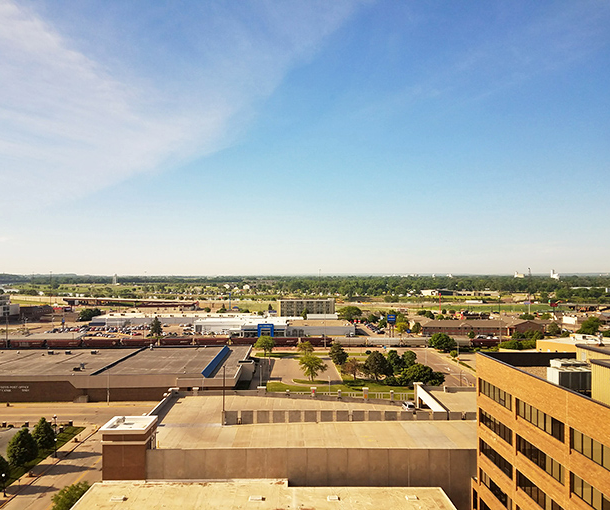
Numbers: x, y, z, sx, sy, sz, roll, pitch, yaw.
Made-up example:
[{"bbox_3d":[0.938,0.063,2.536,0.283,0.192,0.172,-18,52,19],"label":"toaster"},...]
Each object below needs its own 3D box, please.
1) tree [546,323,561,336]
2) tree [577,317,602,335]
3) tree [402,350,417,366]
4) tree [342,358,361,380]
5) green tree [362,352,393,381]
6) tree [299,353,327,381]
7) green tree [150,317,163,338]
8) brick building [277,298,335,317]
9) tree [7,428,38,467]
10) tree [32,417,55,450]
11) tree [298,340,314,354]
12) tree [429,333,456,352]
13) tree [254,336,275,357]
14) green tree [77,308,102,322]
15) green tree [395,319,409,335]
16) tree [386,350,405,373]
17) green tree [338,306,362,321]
[{"bbox_3d":[154.437,46.026,316.584,8.980,8.330,8.710,-1,-2,26],"label":"tree"},{"bbox_3d":[177.543,44.591,319.191,14.680,11.390,14.240,-1,-2,29],"label":"tree"},{"bbox_3d":[40.329,41.130,197.244,6.050,8.050,6.050,0,-2,0],"label":"tree"},{"bbox_3d":[16.884,41.359,183.606,7.540,8.030,7.320,0,-2,5],"label":"tree"},{"bbox_3d":[25.937,40.023,184.167,11.530,10.740,11.180,0,-2,8],"label":"green tree"},{"bbox_3d":[2.813,39.598,179.778,9.490,9.780,9.490,0,-2,0],"label":"tree"},{"bbox_3d":[-87.307,42.801,300.495,7.340,12.590,7.340,0,-2,0],"label":"green tree"},{"bbox_3d":[1.358,46.710,451.472,48.000,16.300,17.000,0,-2,-9],"label":"brick building"},{"bbox_3d":[-54.372,37.438,98.444,5.140,7.890,5.140,0,-2,0],"label":"tree"},{"bbox_3d":[-56.628,38.931,110.624,5.080,7.600,4.930,1,-2,-27],"label":"tree"},{"bbox_3d":[0.522,44.298,242.482,7.690,6.420,7.460,0,-2,0],"label":"tree"},{"bbox_3d":[65.967,42.061,243.430,12.870,9.710,12.870,0,-2,0],"label":"tree"},{"bbox_3d":[-18.467,42.156,235.954,9.900,8.950,9.900,0,-2,0],"label":"tree"},{"bbox_3d":[-171.163,48.010,406.296,18.690,10.860,15.410,1,-2,-23],"label":"green tree"},{"bbox_3d":[62.101,45.817,325.450,8.280,9.390,8.030,0,-2,11],"label":"green tree"},{"bbox_3d":[33.696,40.374,191.381,6.820,9.110,6.820,0,-2,0],"label":"tree"},{"bbox_3d":[37.077,48.222,420.997,19.770,11.500,16.300,0,-2,5],"label":"green tree"}]

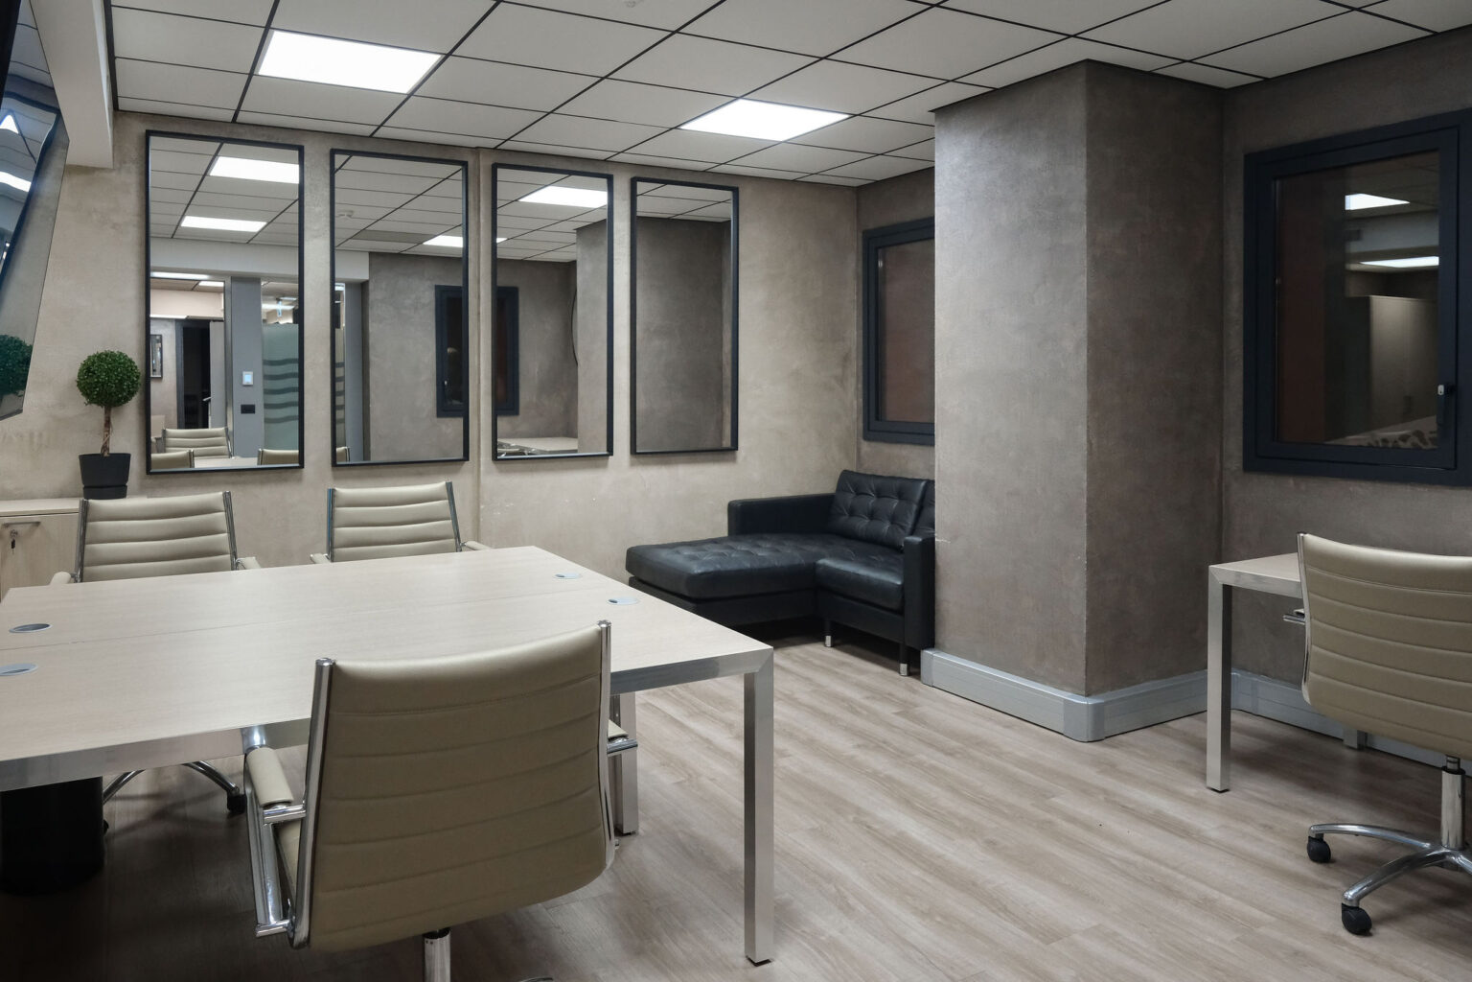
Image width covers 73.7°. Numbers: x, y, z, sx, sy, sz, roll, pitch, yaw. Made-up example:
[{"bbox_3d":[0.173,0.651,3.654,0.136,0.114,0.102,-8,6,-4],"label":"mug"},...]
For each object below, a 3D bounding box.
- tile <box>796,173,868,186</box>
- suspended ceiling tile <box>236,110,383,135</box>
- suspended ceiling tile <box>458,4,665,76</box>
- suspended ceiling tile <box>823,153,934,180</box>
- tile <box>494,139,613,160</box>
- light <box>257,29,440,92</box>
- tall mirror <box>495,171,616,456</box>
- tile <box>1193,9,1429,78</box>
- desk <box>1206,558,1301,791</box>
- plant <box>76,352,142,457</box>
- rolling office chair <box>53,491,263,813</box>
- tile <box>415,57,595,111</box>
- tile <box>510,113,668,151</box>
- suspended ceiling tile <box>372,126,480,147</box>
[{"bbox_3d":[0.614,-1.882,5.934,0.450,0.020,0.189,-5,8,-30],"label":"tile"},{"bbox_3d":[-1.996,-1.724,4.580,0.610,0.030,0.232,-5,8,-30],"label":"suspended ceiling tile"},{"bbox_3d":[-0.604,-1.540,3.365,0.600,0.020,0.600,-5,8,-30],"label":"suspended ceiling tile"},{"bbox_3d":[0.830,-1.865,5.640,0.482,0.030,0.610,-5,8,-30],"label":"suspended ceiling tile"},{"bbox_3d":[-0.901,-1.766,5.081,0.595,0.020,0.220,-5,9,-29],"label":"tile"},{"bbox_3d":[-1.434,-1.571,3.610,0.595,0.020,0.595,-5,9,-29],"label":"light"},{"bbox_3d":[-0.958,-0.944,5.228,0.670,1.520,0.040,-4,7,-30],"label":"tall mirror"},{"bbox_3d":[2.031,-1.584,3.495,0.465,0.020,0.600,-5,8,-30],"label":"tile"},{"bbox_3d":[2.299,0.648,2.631,0.820,0.735,1.630,-4,7,-30],"label":"desk"},{"bbox_3d":[-2.623,-0.370,4.100,0.235,0.435,0.235,-5,9,-29],"label":"plant"},{"bbox_3d":[-1.775,0.500,3.070,0.600,0.940,0.610,-3,6,-31],"label":"rolling office chair"},{"bbox_3d":[-0.907,-1.602,3.872,0.600,0.020,0.600,-5,8,-30],"label":"tile"},{"bbox_3d":[-0.694,-1.721,4.723,0.595,0.020,0.595,-5,9,-29],"label":"tile"},{"bbox_3d":[-1.460,-1.761,4.864,0.610,0.030,0.220,-5,8,-30],"label":"suspended ceiling tile"}]

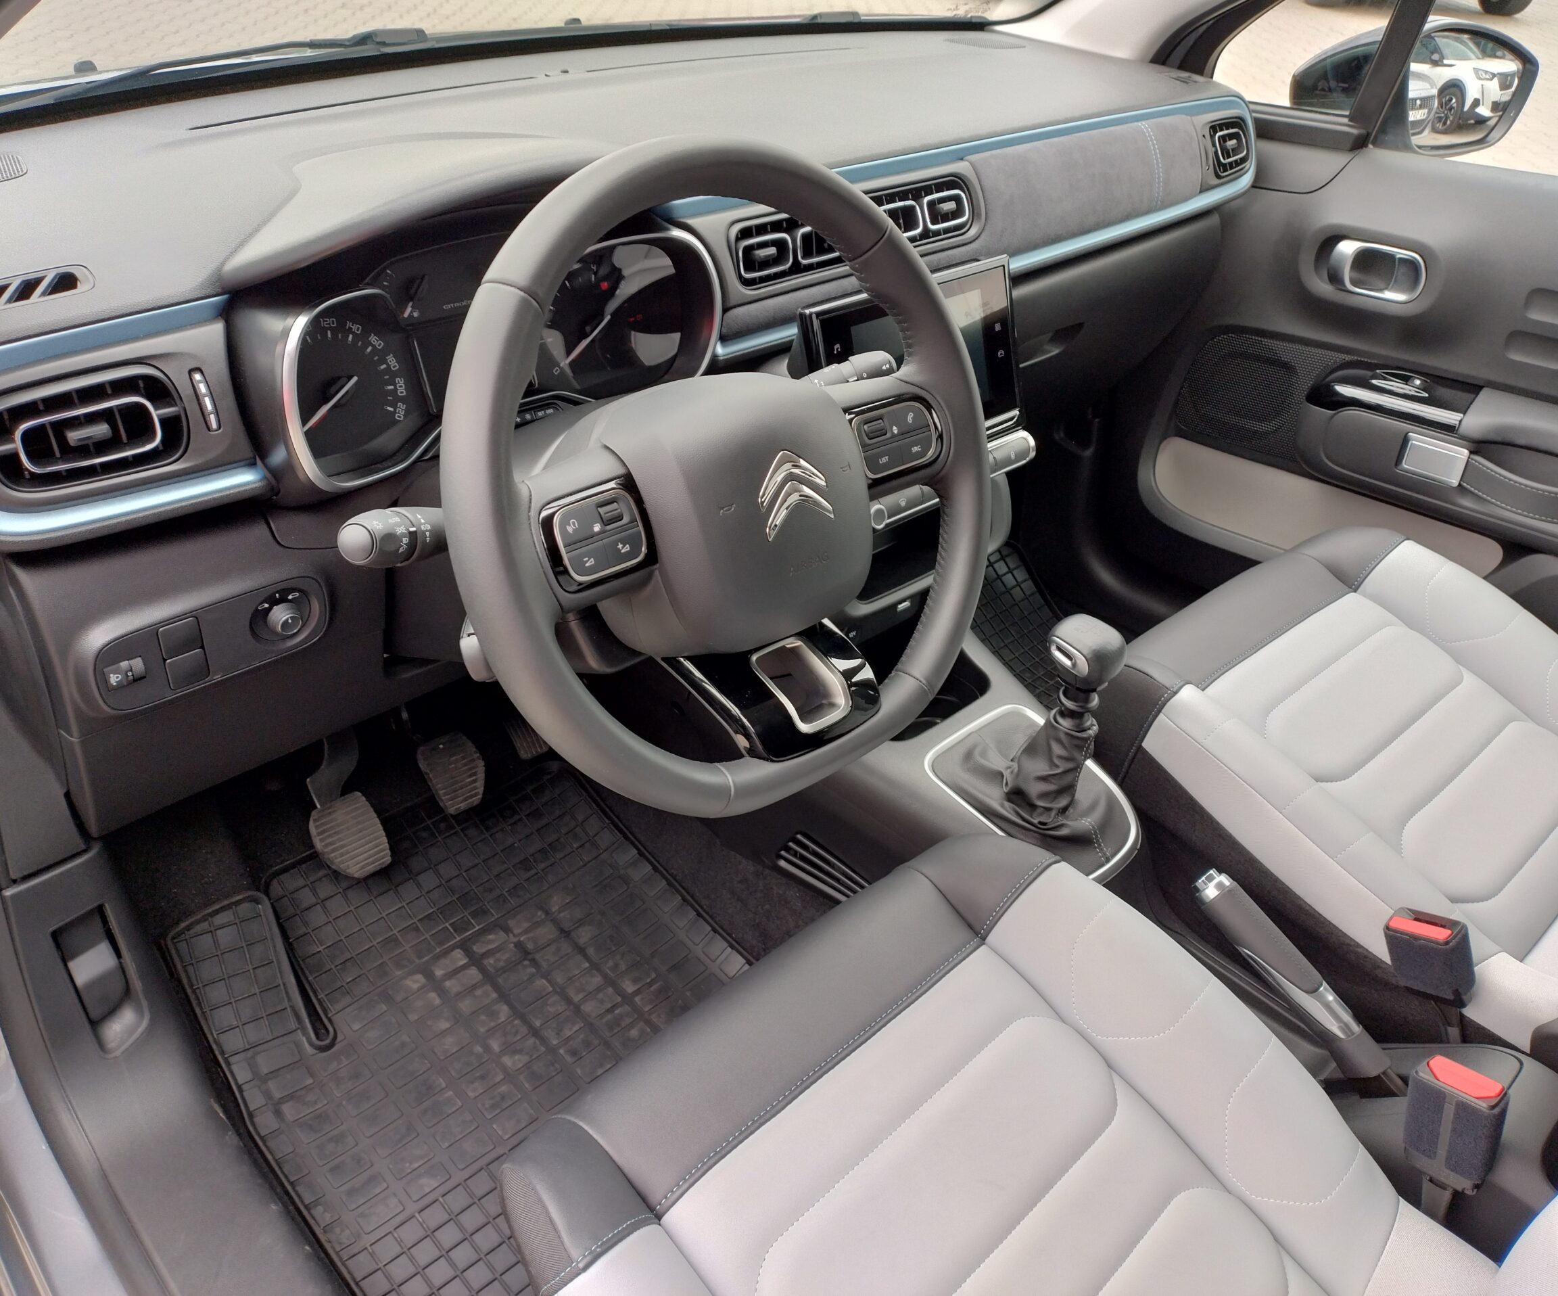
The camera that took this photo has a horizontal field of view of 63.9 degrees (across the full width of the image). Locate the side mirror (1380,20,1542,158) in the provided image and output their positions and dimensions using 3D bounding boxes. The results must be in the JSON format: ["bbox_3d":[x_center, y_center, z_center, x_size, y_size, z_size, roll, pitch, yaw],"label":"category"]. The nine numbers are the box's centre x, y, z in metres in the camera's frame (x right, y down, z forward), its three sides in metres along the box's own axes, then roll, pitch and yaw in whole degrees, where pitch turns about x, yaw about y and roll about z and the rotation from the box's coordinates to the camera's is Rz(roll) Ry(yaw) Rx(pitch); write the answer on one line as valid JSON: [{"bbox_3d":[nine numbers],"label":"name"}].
[{"bbox_3d":[0.777,-0.670,1.492,0.225,0.155,0.140,-19,38,-27],"label":"side mirror"}]

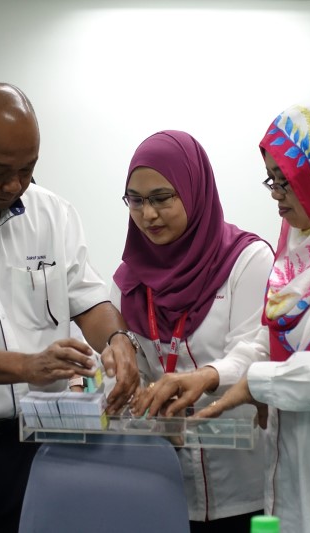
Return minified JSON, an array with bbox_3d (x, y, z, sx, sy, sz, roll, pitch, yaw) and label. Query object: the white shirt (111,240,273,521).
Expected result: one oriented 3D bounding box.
[{"bbox_3d":[0.082,0.242,3.300,0.450,0.600,0.330,1,2,24],"label":"white shirt"}]

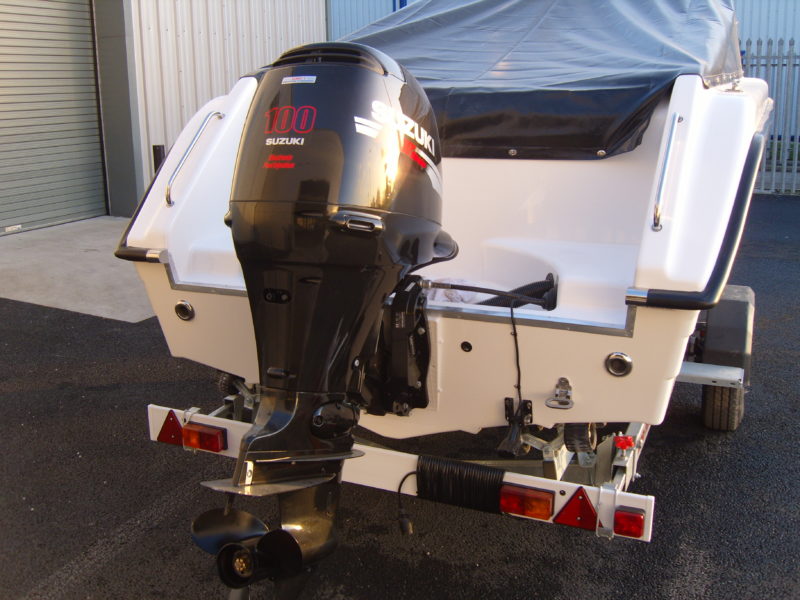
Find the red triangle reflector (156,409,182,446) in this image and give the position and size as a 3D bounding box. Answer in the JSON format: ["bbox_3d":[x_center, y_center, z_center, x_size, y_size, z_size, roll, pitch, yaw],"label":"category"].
[{"bbox_3d":[-0.853,0.478,3.030,0.150,0.135,0.012,6,16,21],"label":"red triangle reflector"}]

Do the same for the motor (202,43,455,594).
[{"bbox_3d":[-0.212,0.105,2.320,0.500,1.560,0.800,6,0,22],"label":"motor"}]

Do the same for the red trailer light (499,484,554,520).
[{"bbox_3d":[0.393,0.630,2.530,0.170,0.082,0.045,6,16,21],"label":"red trailer light"}]

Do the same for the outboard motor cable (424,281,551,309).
[{"bbox_3d":[0.271,-0.021,2.525,0.420,0.085,0.080,0,15,-1],"label":"outboard motor cable"}]

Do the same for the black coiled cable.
[{"bbox_3d":[0.200,0.594,2.634,0.290,0.158,0.045,6,16,21],"label":"black coiled cable"}]

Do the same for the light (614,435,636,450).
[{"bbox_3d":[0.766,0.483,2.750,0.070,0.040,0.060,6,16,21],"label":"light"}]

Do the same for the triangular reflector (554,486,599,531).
[{"bbox_3d":[0.552,0.635,2.485,0.150,0.135,0.012,6,16,21],"label":"triangular reflector"}]

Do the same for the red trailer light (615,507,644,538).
[{"bbox_3d":[0.685,0.665,2.418,0.080,0.076,0.042,6,16,21],"label":"red trailer light"}]

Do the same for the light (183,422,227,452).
[{"bbox_3d":[-0.715,0.507,2.960,0.169,0.082,0.045,6,16,21],"label":"light"}]

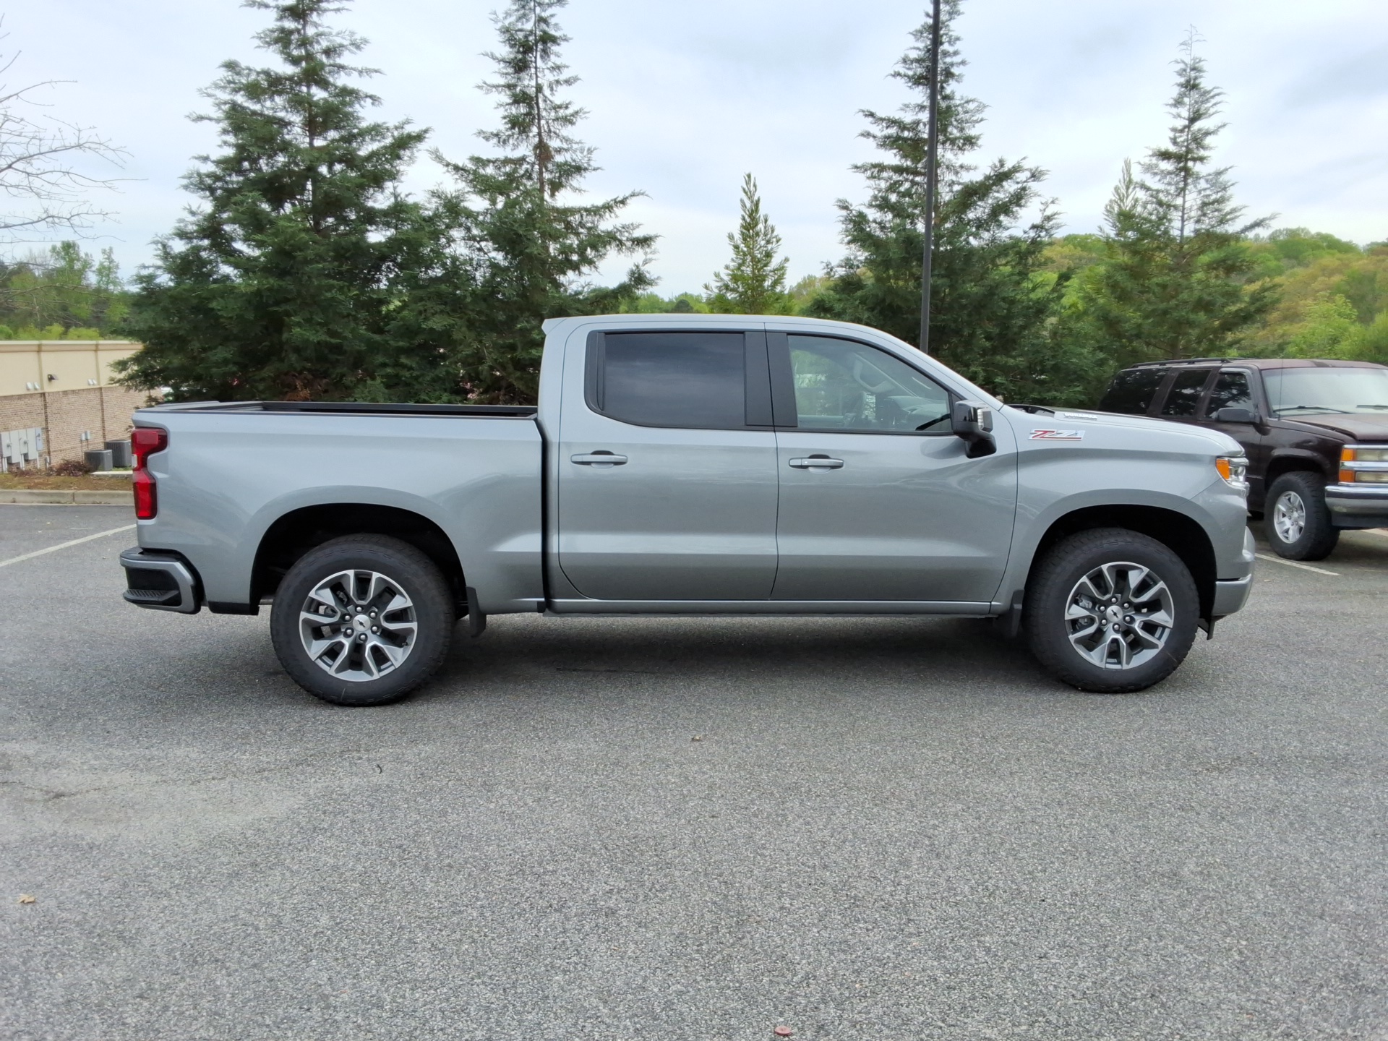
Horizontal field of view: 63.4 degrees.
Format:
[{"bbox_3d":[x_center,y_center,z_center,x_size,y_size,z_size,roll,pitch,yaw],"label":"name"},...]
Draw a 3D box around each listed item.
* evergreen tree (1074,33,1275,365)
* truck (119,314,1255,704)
[{"bbox_3d":[7.928,-4.108,18.422,3.600,7.400,3.600,0,7,0],"label":"evergreen tree"},{"bbox_3d":[0.097,-0.183,6.435,5.880,1.920,2.100,0,7,-4],"label":"truck"}]

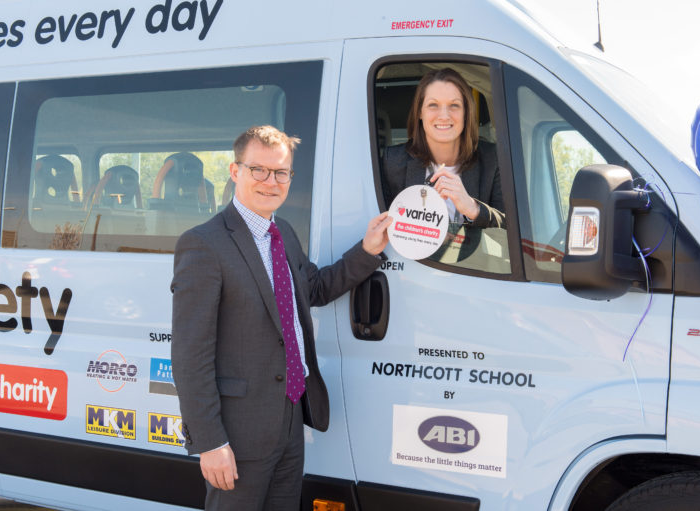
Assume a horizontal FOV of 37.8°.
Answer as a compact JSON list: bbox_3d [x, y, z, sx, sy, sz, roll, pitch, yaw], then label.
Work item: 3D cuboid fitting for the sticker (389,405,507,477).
[{"bbox_3d":[0.306,0.574,3.167,0.377,0.190,0.006,1,1,27],"label":"sticker"}]

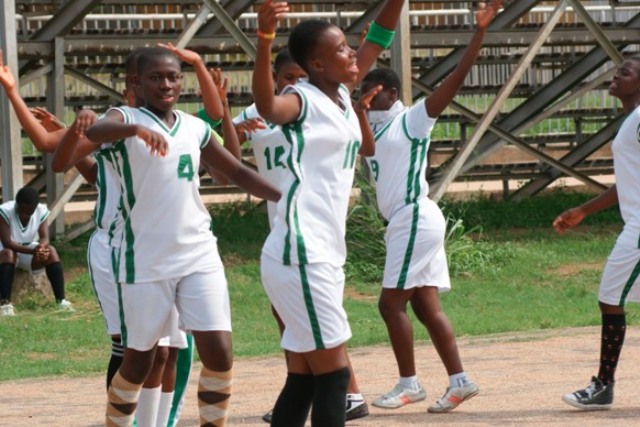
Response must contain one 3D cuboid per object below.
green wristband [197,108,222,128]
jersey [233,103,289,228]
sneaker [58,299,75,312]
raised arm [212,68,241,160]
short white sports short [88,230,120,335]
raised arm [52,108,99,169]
[{"bbox_3d":[-0.435,-0.377,12.700,0.100,0.085,0.085,0,1,0],"label":"green wristband"},{"bbox_3d":[-0.149,-0.177,14.200,0.430,0.630,0.270,1,2,36],"label":"jersey"},{"bbox_3d":[-1.901,0.694,24.000,0.100,0.110,0.260,0,1,-18],"label":"sneaker"},{"bbox_3d":[-0.371,-0.361,12.700,0.125,0.430,0.130,0,1,0],"label":"raised arm"},{"bbox_3d":[-0.794,0.268,12.800,0.300,0.450,0.370,1,1,26],"label":"short white sports short"},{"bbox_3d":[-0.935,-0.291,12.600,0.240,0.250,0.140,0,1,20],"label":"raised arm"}]

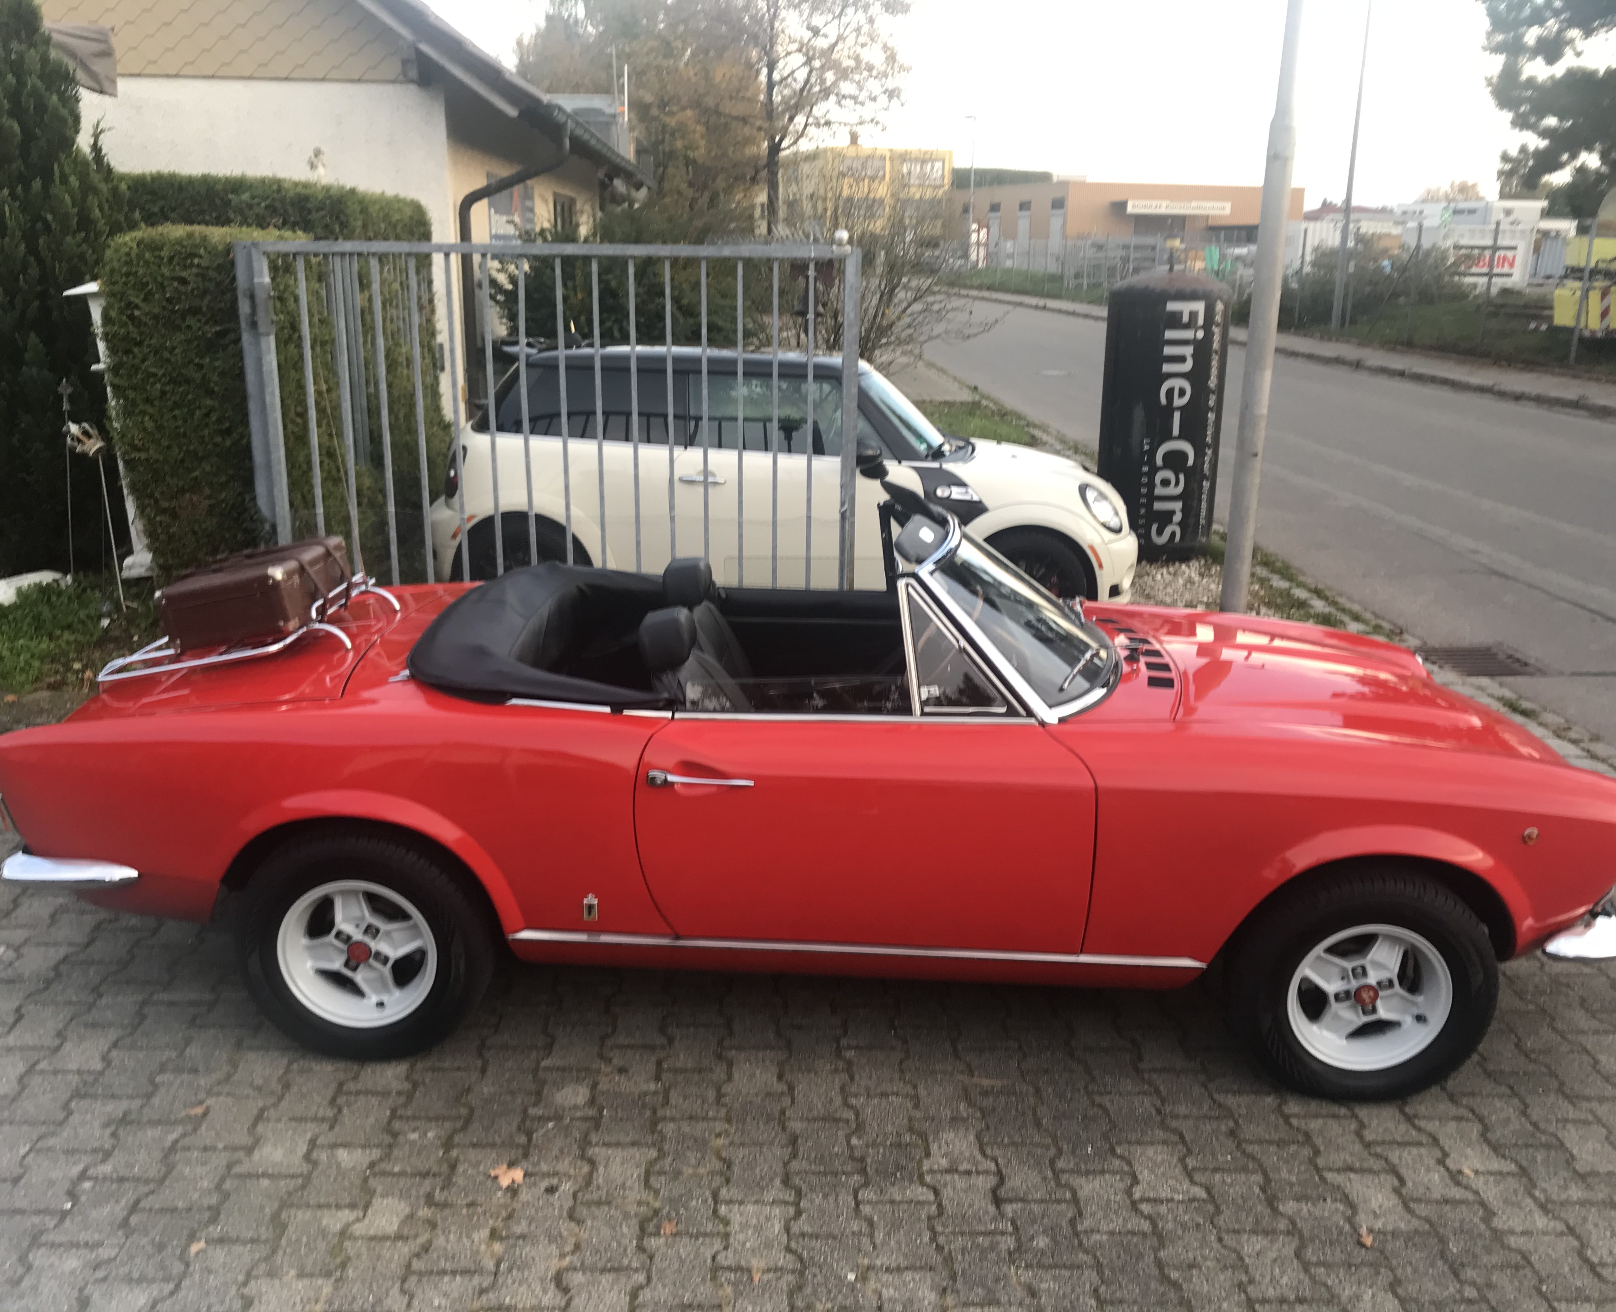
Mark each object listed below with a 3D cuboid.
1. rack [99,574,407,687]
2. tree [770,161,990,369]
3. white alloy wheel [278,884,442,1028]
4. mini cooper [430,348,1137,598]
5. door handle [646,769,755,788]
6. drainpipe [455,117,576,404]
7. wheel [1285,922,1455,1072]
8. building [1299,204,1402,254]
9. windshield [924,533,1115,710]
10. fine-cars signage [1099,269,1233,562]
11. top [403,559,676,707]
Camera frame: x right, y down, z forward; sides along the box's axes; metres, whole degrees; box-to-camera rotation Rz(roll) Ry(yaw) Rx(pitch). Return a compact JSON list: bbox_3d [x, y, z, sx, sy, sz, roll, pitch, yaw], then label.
[{"bbox_3d":[-1.442,-0.079,3.768,0.620,0.160,0.640,-6,14,3],"label":"rack"},{"bbox_3d":[0.808,-4.079,16.070,2.442,2.757,2.319,1,16,3],"label":"tree"},{"bbox_3d":[-1.018,0.657,3.274,0.366,0.366,0.170,2,15,1],"label":"white alloy wheel"},{"bbox_3d":[-0.030,-0.931,7.483,3.710,1.410,1.720,1,16,1],"label":"mini cooper"},{"bbox_3d":[-0.229,0.261,2.990,0.226,0.034,0.045,2,15,1],"label":"door handle"},{"bbox_3d":[-2.059,-2.453,10.277,0.845,2.752,0.120,0,16,-3],"label":"drainpipe"},{"bbox_3d":[1.259,0.748,3.242,0.366,0.366,0.170,2,15,1],"label":"wheel"},{"bbox_3d":[35.815,-27.256,94.302,9.000,5.000,9.000,2,16,6],"label":"building"},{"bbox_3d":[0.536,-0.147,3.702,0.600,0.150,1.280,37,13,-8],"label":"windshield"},{"bbox_3d":[2.311,-1.562,9.133,0.780,1.770,0.780,-2,16,-8],"label":"fine-cars signage"},{"bbox_3d":[-0.626,-0.095,3.744,0.690,0.180,1.480,2,15,1],"label":"top"}]

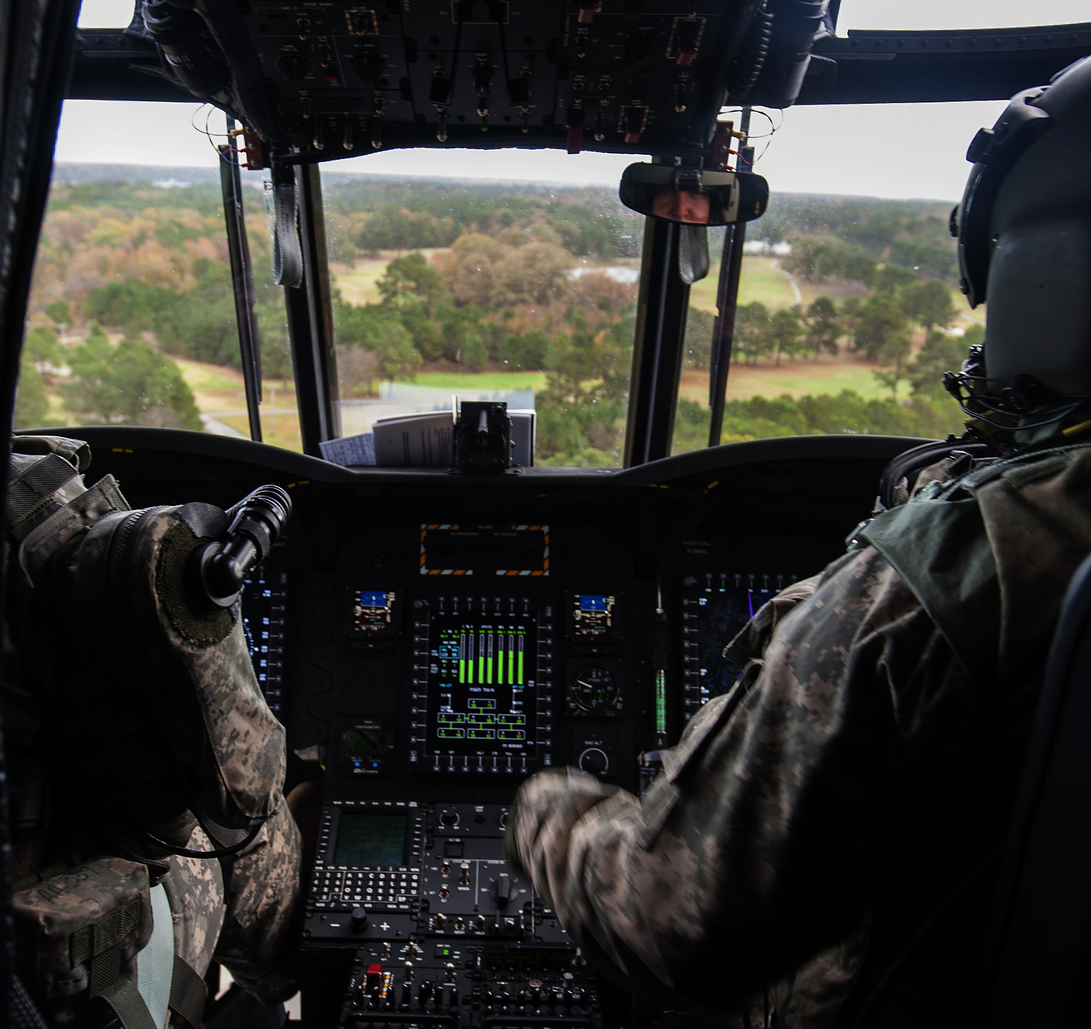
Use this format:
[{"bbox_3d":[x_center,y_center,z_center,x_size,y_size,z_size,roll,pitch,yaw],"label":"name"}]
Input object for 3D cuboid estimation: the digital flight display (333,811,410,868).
[{"bbox_3d":[-0.236,0.443,1.172,0.094,0.020,0.069,1,63,1],"label":"digital flight display"}]

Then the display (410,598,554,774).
[{"bbox_3d":[-0.089,0.237,1.207,0.201,0.248,0.030,1,-5,1],"label":"display"}]

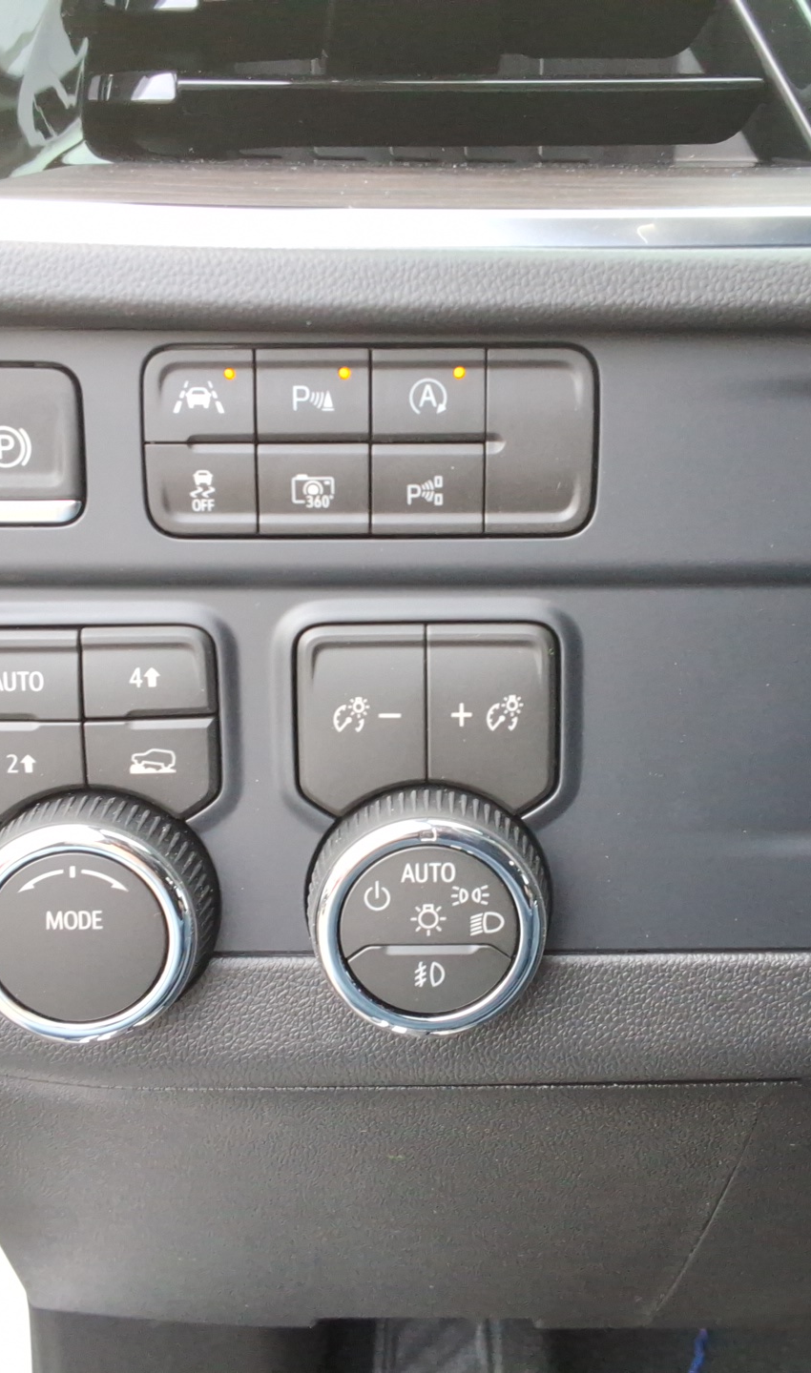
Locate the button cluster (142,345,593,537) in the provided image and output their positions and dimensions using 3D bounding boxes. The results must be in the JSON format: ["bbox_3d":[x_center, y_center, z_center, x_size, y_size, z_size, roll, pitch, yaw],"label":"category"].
[{"bbox_3d":[-0.006,-0.044,0.269,0.079,0.034,0.010,0,12,0],"label":"button cluster"}]

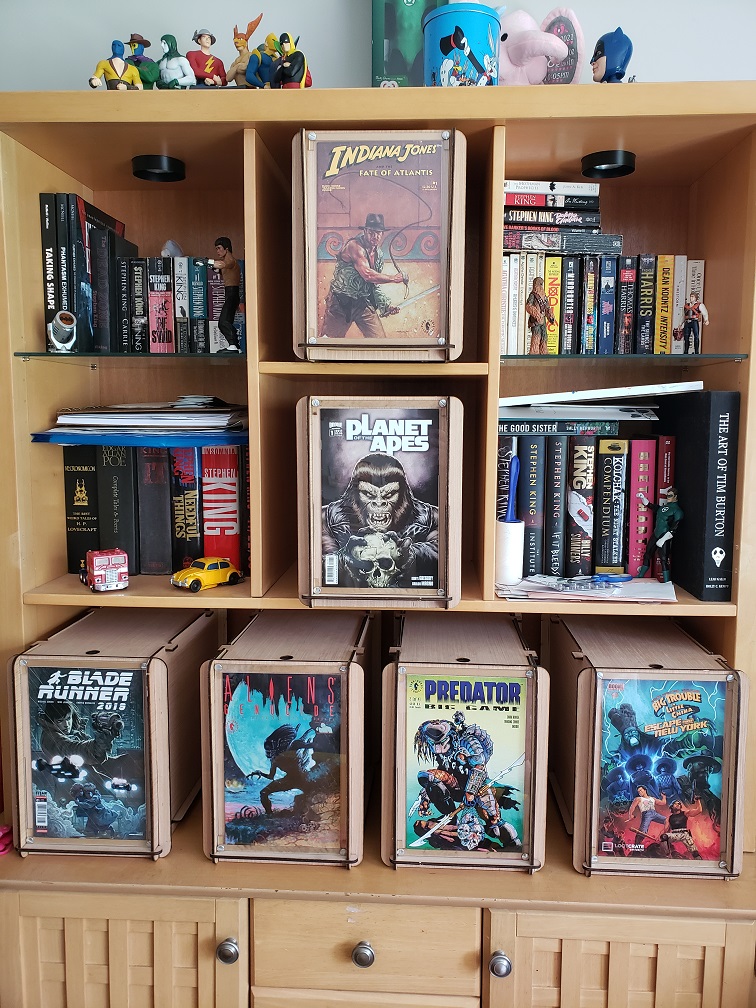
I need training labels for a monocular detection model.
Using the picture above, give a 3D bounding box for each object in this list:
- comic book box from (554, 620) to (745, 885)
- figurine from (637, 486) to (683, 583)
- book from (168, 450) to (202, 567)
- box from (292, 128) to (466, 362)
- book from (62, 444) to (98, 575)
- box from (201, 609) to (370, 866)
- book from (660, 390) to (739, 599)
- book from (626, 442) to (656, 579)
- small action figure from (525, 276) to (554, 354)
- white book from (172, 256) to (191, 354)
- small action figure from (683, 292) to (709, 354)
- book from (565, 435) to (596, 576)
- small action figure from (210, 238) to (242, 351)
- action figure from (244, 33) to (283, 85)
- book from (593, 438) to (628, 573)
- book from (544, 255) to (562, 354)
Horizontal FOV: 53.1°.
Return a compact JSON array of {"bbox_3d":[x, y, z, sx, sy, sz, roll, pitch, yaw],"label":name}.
[{"bbox_3d":[0.405,0.360,1.233,0.233,0.303,0.355,1,7,4],"label":"comic book box"},{"bbox_3d":[0.457,0.054,1.228,0.056,0.164,0.050,4,7,33],"label":"figurine"},{"bbox_3d":[-0.326,-0.007,1.387,0.055,0.241,0.162,1,6,3],"label":"book"},{"bbox_3d":[0.008,-0.368,1.198,0.235,0.303,0.375,1,5,2],"label":"box"},{"bbox_3d":[-0.513,-0.002,1.408,0.061,0.237,0.157,1,7,3],"label":"book"},{"bbox_3d":[-0.135,0.360,1.252,0.236,0.311,0.335,1,6,2],"label":"box"},{"bbox_3d":[0.516,-0.022,1.246,0.041,0.312,0.245,1,6,3],"label":"book"},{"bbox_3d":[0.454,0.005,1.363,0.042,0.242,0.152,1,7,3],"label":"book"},{"bbox_3d":[0.249,-0.285,1.166,0.031,0.126,0.035,-3,6,-27],"label":"small action figure"},{"bbox_3d":[-0.324,-0.331,1.317,0.026,0.171,0.106,1,6,3],"label":"white book"},{"bbox_3d":[0.477,-0.271,1.147,0.044,0.095,0.028,2,7,15],"label":"small action figure"},{"bbox_3d":[0.342,0.005,1.340,0.044,0.243,0.160,1,6,3],"label":"book"},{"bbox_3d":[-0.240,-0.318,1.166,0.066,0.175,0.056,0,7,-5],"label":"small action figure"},{"bbox_3d":[-0.165,-0.627,1.102,0.050,0.109,0.045,-4,8,-34],"label":"action figure"},{"bbox_3d":[0.393,0.007,1.338,0.047,0.240,0.160,1,6,3],"label":"book"},{"bbox_3d":[0.292,-0.323,1.304,0.027,0.174,0.107,1,6,3],"label":"book"}]

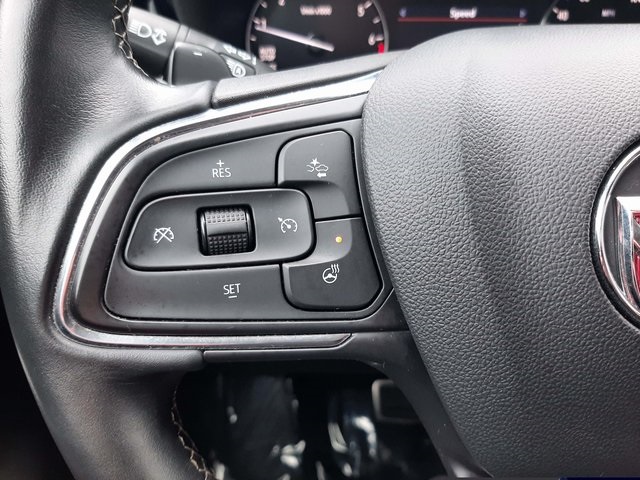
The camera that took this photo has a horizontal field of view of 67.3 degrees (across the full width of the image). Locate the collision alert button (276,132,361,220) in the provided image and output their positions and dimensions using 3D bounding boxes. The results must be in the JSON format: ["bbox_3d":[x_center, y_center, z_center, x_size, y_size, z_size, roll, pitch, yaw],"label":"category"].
[{"bbox_3d":[0.000,-0.020,0.147,0.024,0.026,0.007,-3,-6,-3],"label":"collision alert button"}]

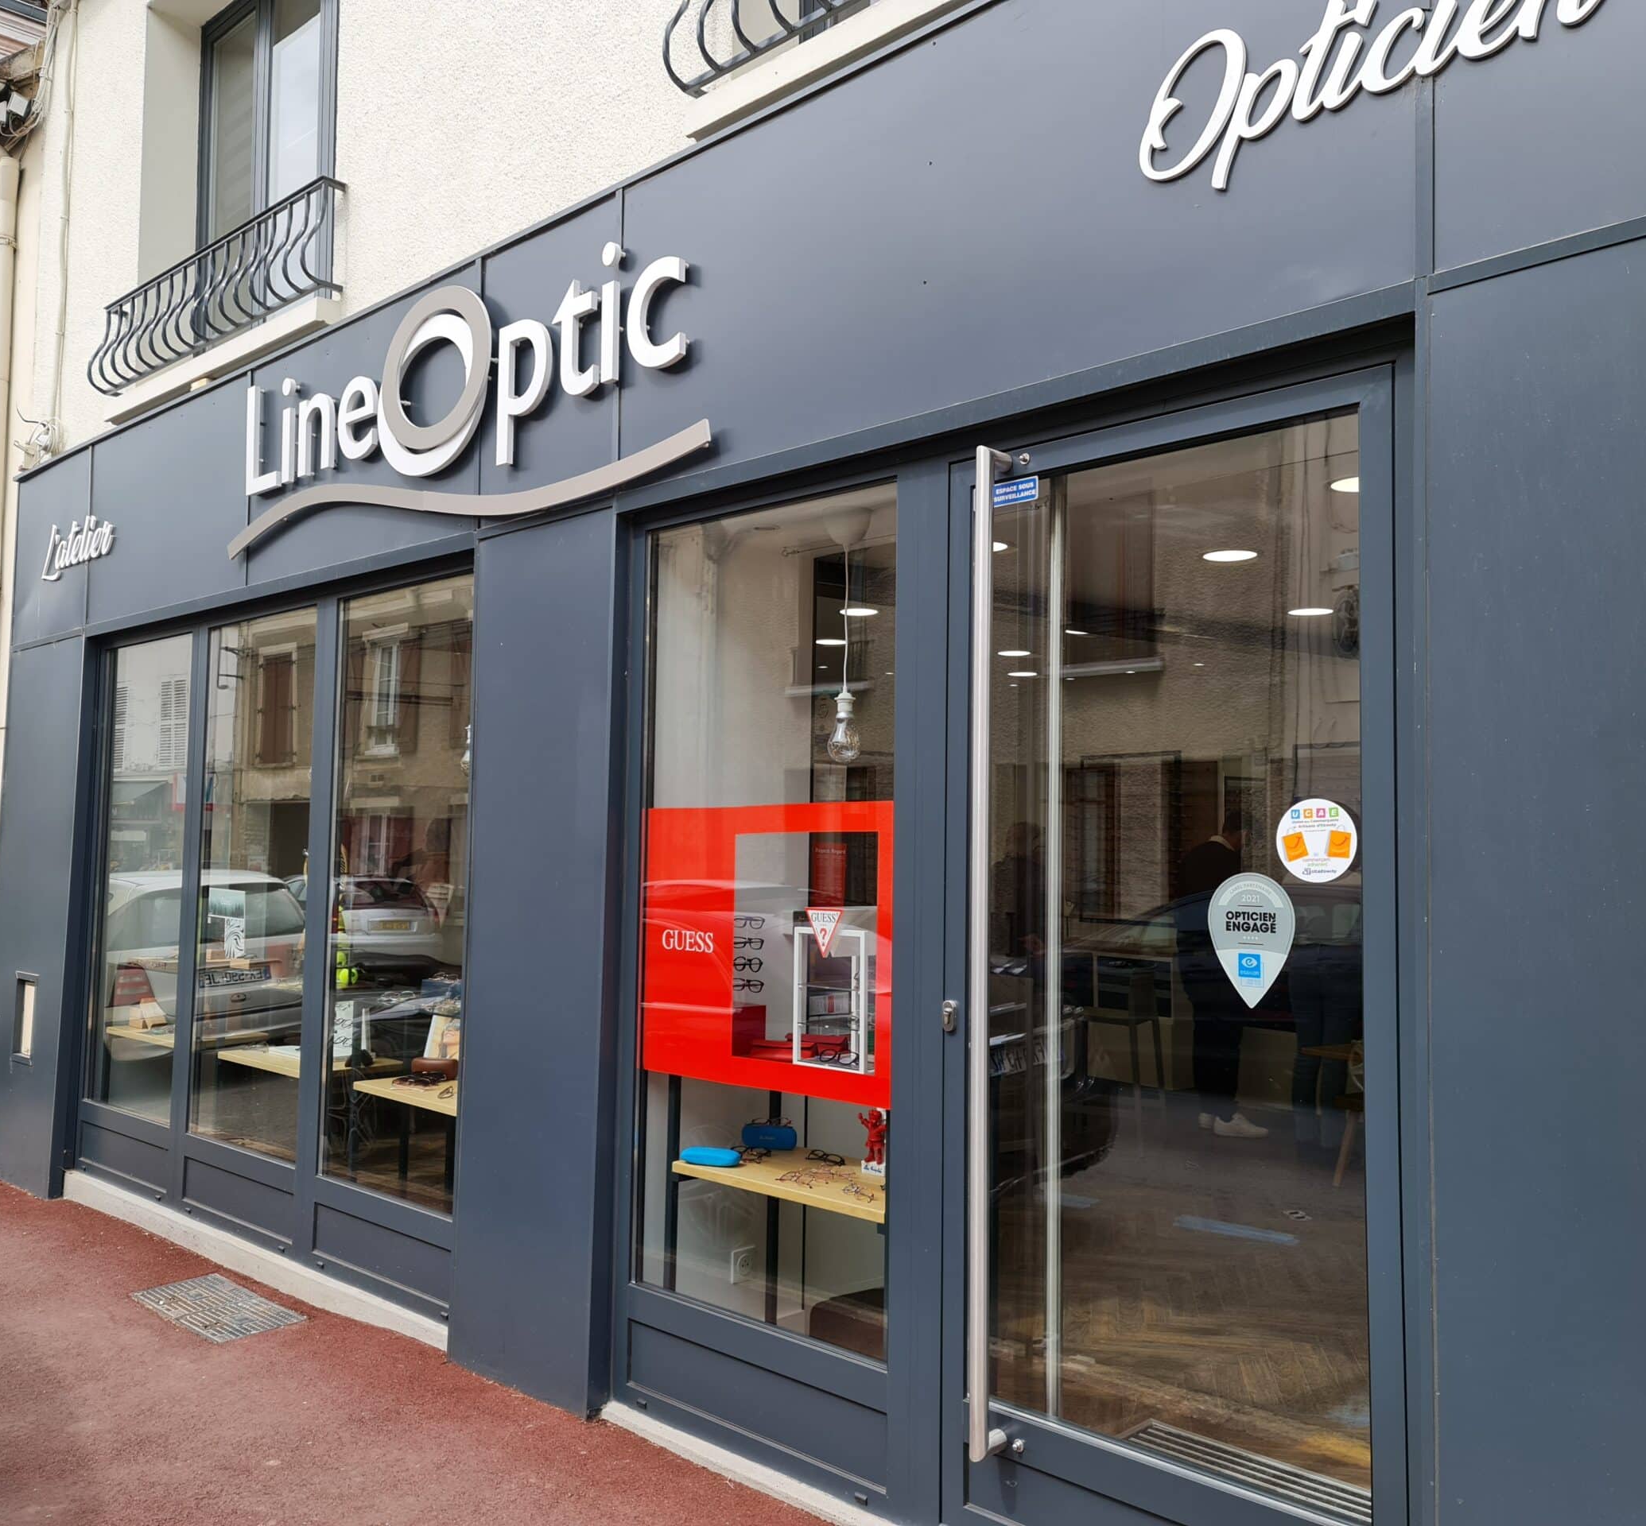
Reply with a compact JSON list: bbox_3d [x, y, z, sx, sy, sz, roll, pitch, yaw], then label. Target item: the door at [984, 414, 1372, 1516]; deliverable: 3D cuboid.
[{"bbox_3d":[0.604,0.332,2.788,0.865,1.910,0.060,-3,-5,44],"label":"door"}]

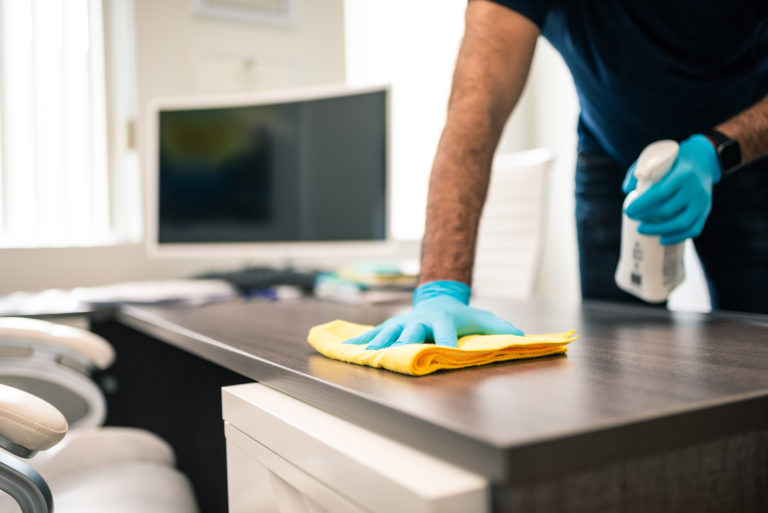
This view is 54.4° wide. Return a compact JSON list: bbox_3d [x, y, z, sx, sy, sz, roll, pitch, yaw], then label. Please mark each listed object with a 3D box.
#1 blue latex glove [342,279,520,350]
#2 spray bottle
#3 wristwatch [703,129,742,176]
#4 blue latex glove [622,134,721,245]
[{"bbox_3d":[0.071,0.069,0.916,0.204,0.066,0.166,-1,2,18],"label":"blue latex glove"},{"bbox_3d":[0.390,-0.054,1.090,0.080,0.225,0.072,-30,36,-28],"label":"spray bottle"},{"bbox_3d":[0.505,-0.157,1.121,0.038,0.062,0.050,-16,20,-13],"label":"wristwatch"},{"bbox_3d":[0.425,-0.099,1.100,0.115,0.150,0.120,0,3,45],"label":"blue latex glove"}]

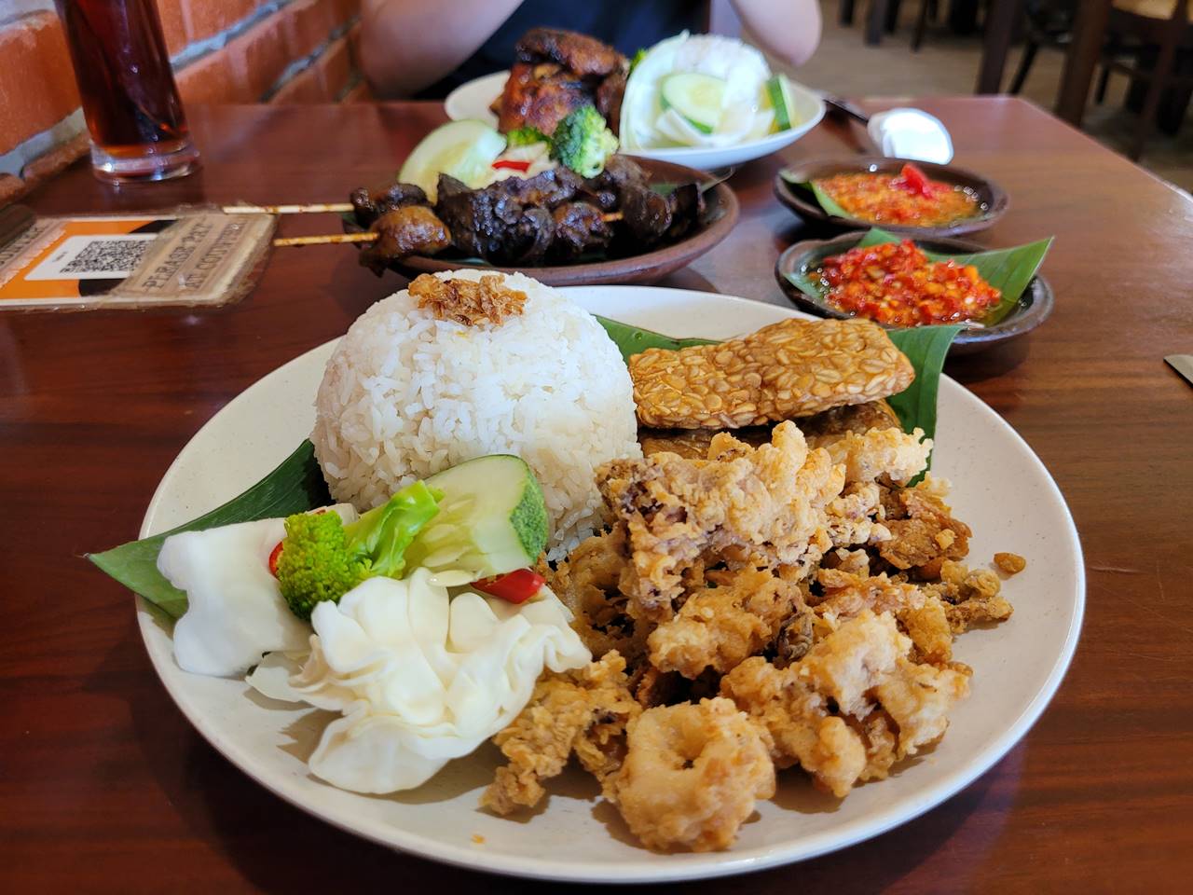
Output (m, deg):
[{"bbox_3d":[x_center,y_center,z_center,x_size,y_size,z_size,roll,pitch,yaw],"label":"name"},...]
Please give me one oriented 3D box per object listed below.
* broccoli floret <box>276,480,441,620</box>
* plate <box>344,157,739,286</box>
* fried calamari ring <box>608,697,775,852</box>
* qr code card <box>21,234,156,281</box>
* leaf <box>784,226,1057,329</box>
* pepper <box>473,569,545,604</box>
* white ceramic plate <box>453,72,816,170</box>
[{"bbox_3d":[-0.058,0.025,0.222,0.045,0.028,0.031,-32,44,-20],"label":"broccoli floret"},{"bbox_3d":[-0.027,-0.106,0.452,0.189,0.035,0.183,0,34,0],"label":"plate"},{"bbox_3d":[0.018,0.067,0.186,0.035,0.019,0.031,0,34,0],"label":"fried calamari ring"},{"bbox_3d":[-0.265,-0.101,0.473,0.051,0.003,0.062,-4,34,-5],"label":"qr code card"},{"bbox_3d":[0.135,-0.072,0.381,0.090,0.036,0.064,23,40,30],"label":"leaf"},{"bbox_3d":[-0.022,0.034,0.221,0.019,0.008,0.010,-2,34,-2],"label":"pepper"},{"bbox_3d":[0.026,-0.237,0.651,0.268,0.028,0.268,0,34,0],"label":"white ceramic plate"}]

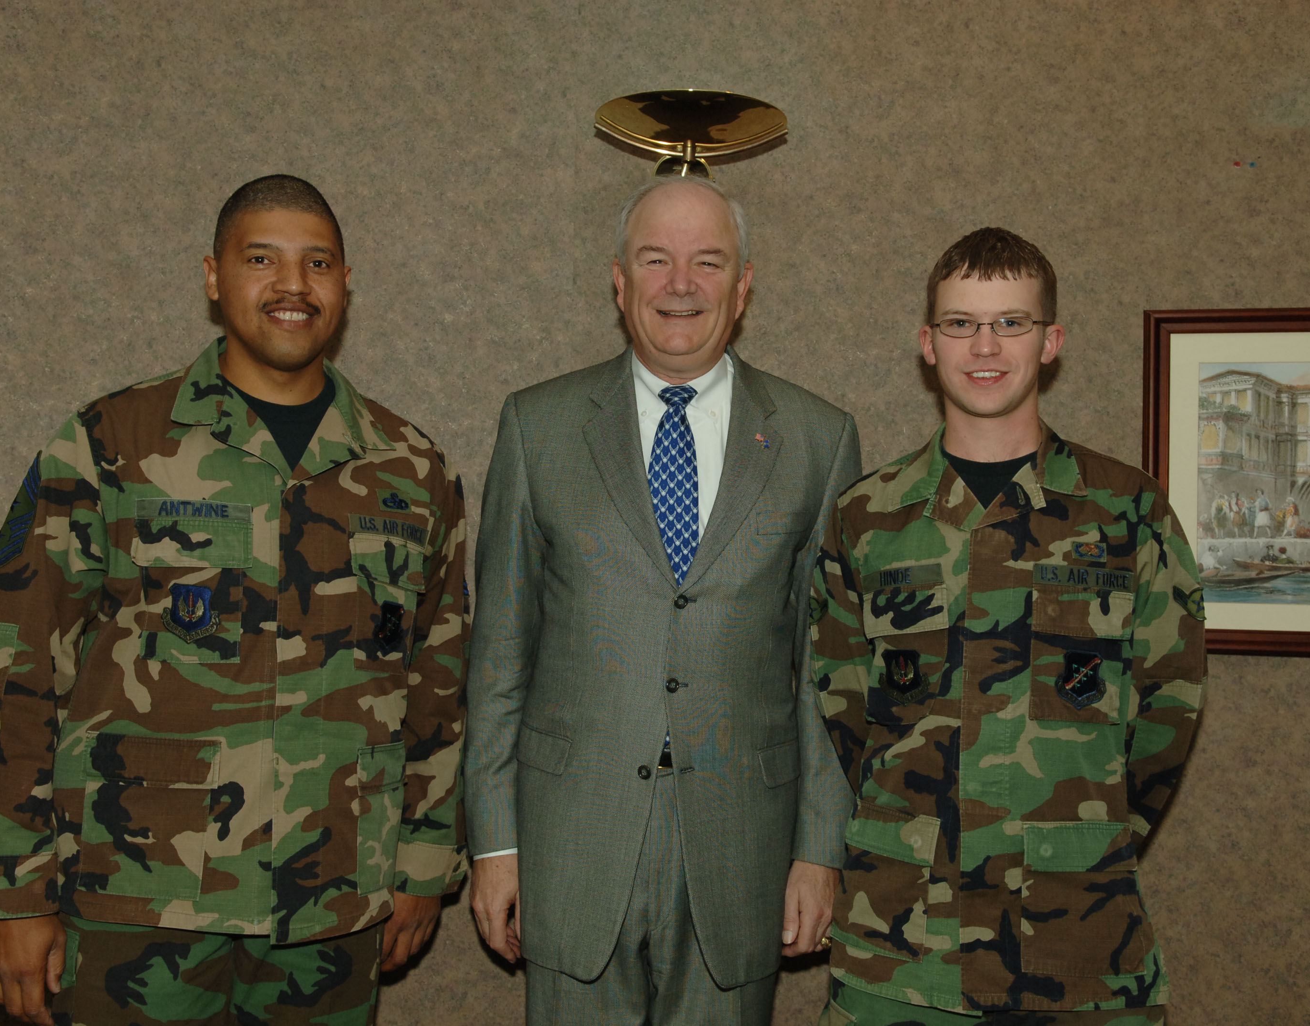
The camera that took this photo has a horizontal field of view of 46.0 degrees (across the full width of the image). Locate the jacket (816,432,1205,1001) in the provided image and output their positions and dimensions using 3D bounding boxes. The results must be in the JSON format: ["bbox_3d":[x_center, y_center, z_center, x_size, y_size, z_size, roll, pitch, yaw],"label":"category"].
[{"bbox_3d":[0.467,0.260,2.080,0.490,0.755,0.340,1,1,24],"label":"jacket"}]

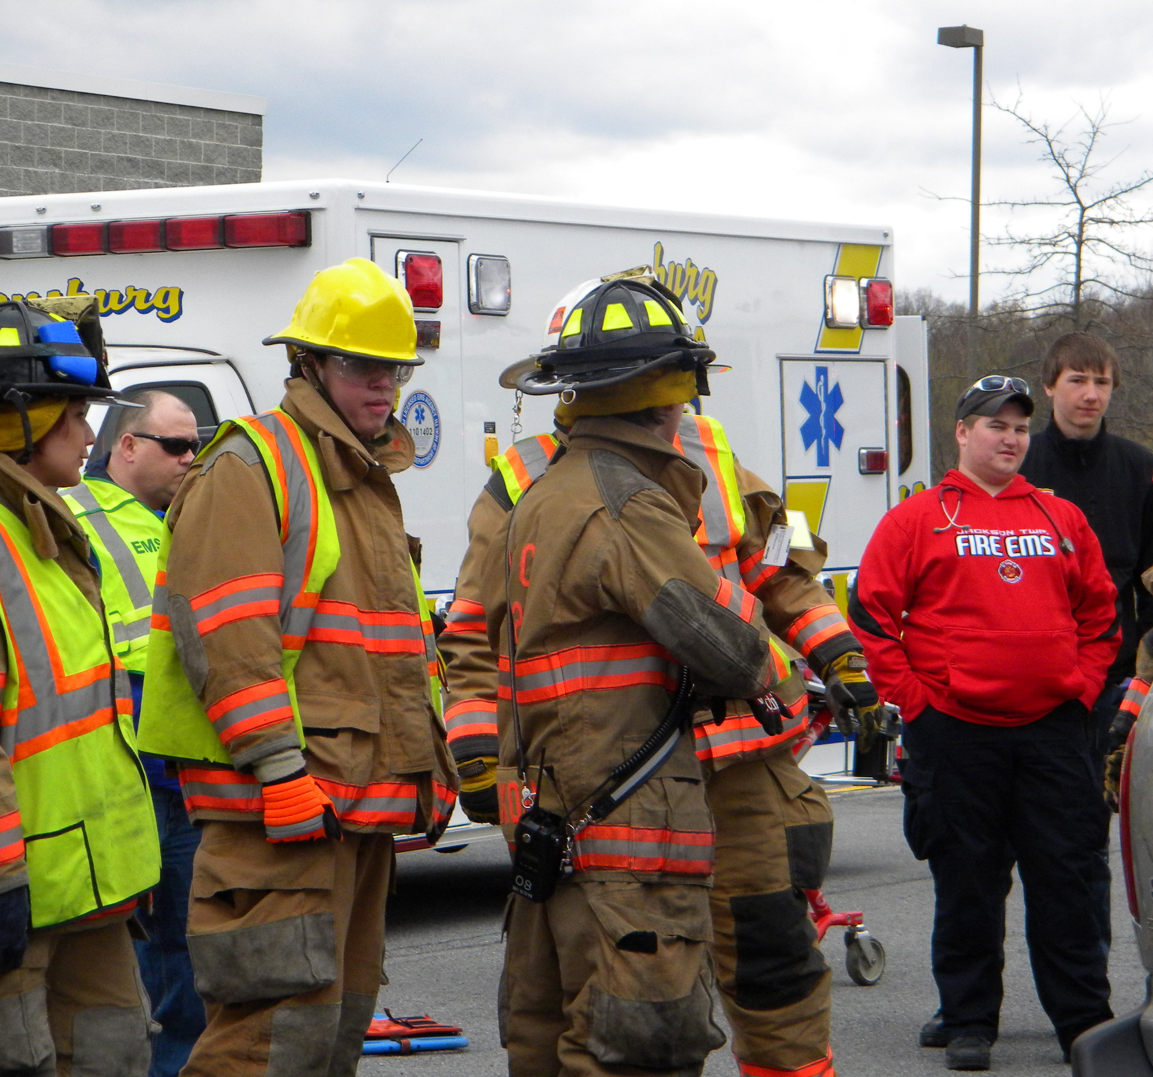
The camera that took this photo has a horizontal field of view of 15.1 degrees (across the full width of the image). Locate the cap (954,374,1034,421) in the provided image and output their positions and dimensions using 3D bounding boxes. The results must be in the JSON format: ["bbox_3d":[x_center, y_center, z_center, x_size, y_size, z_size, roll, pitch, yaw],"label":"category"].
[{"bbox_3d":[1.075,-0.362,11.200,0.180,0.135,0.260,0,-2,-25],"label":"cap"}]

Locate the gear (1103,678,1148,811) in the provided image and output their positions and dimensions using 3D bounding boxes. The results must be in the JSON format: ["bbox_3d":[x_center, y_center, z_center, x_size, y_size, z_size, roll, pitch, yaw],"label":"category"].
[{"bbox_3d":[1.198,0.451,9.500,0.130,0.280,0.120,10,1,-9],"label":"gear"}]

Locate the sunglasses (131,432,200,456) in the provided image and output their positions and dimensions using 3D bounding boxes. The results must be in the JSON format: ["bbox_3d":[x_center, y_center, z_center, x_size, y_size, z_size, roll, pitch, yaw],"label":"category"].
[{"bbox_3d":[-0.901,-0.209,9.600,0.145,0.050,0.145,7,5,40],"label":"sunglasses"}]

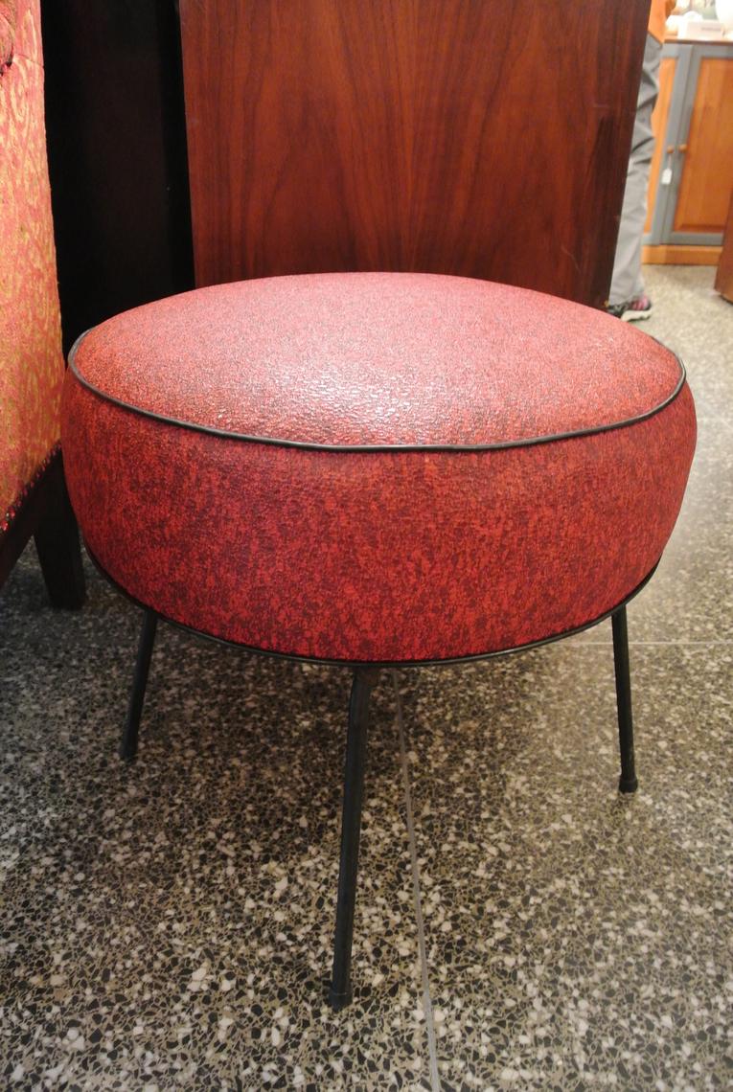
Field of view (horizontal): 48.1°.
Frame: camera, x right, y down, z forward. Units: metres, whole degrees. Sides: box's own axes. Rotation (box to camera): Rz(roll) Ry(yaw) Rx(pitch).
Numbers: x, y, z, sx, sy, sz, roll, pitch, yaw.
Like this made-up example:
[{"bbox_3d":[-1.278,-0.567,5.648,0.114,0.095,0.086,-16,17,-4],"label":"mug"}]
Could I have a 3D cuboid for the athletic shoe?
[{"bbox_3d":[0.855,-0.818,2.807,0.275,0.100,0.100,-8,28,-18],"label":"athletic shoe"}]

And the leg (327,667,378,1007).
[{"bbox_3d":[-0.010,0.199,0.555,0.033,0.272,0.075,3,27,5],"label":"leg"}]

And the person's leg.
[{"bbox_3d":[0.846,-1.174,2.623,0.220,0.800,0.180,-8,28,-18],"label":"person's leg"}]

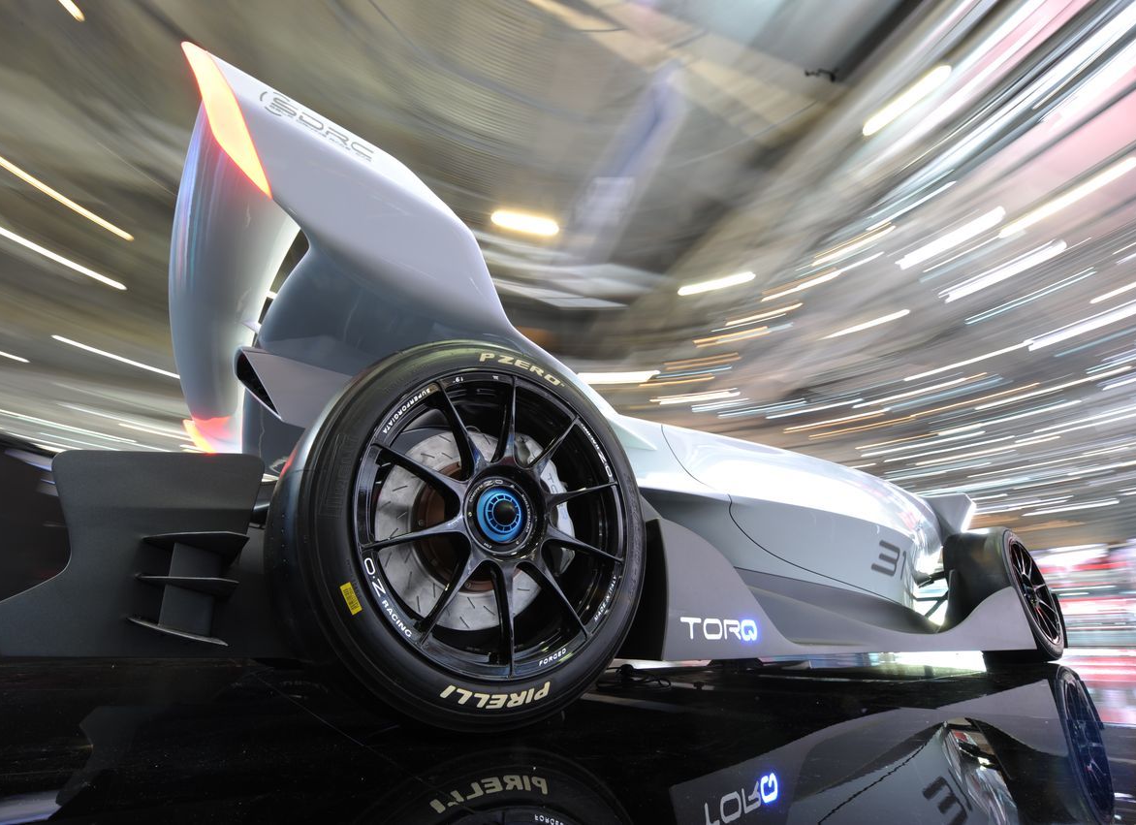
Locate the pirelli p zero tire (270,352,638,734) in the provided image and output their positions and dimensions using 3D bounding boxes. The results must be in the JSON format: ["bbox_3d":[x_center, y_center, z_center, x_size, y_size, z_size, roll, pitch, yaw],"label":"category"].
[{"bbox_3d":[-0.180,0.218,0.936,0.670,0.670,0.310,16,-28,-32],"label":"pirelli p zero tire"}]

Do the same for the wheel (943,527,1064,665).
[{"bbox_3d":[2.397,0.999,2.659,0.670,0.670,0.290,16,-28,-32],"label":"wheel"}]

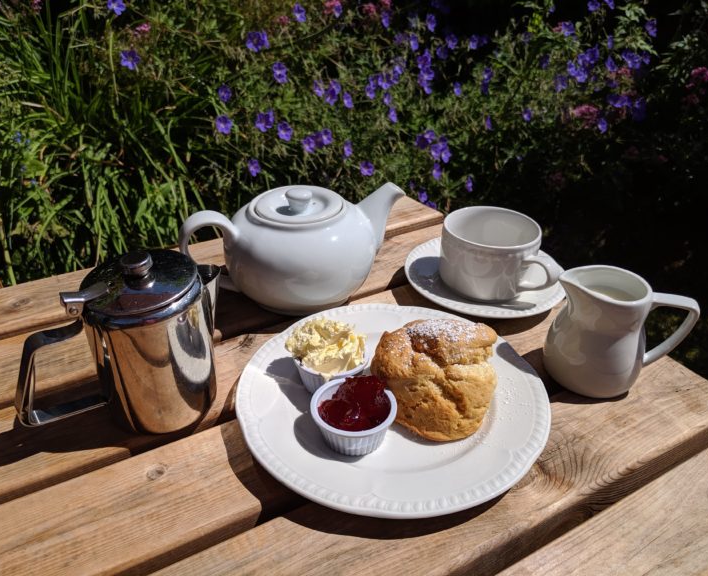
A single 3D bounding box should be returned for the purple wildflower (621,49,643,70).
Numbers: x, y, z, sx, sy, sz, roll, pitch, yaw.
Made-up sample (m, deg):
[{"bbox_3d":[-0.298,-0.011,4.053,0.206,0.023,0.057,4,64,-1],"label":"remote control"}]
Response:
[{"bbox_3d":[0.695,-0.572,1.500,0.053,0.053,0.034,14,34,20],"label":"purple wildflower"}]

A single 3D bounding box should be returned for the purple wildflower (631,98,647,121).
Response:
[{"bbox_3d":[0.673,-0.424,1.420,0.038,0.052,0.033,14,35,21],"label":"purple wildflower"}]

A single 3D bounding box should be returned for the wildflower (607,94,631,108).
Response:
[{"bbox_3d":[0.662,-0.467,1.500,0.058,0.033,0.037,13,34,20],"label":"wildflower"}]

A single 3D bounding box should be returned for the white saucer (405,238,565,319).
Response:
[{"bbox_3d":[0.125,-0.008,0.569,0.152,0.022,0.152,0,32,0],"label":"white saucer"}]

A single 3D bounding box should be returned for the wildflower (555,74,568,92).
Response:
[{"bbox_3d":[0.520,-0.512,1.500,0.033,0.043,0.028,11,33,16],"label":"wildflower"}]

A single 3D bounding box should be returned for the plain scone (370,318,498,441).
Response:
[{"bbox_3d":[0.061,0.064,0.455,0.093,0.064,0.083,0,32,0],"label":"plain scone"}]

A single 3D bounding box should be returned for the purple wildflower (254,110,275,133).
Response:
[{"bbox_3d":[-0.206,-0.384,1.380,0.044,0.048,0.031,-4,32,-7],"label":"purple wildflower"}]

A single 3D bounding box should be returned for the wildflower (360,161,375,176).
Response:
[{"bbox_3d":[0.027,-0.250,1.250,0.029,0.033,0.028,1,32,1],"label":"wildflower"}]

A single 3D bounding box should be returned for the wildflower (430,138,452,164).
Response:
[{"bbox_3d":[0.184,-0.293,1.280,0.043,0.056,0.040,5,32,7],"label":"wildflower"}]

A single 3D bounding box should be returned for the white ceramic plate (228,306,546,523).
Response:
[{"bbox_3d":[0.029,0.086,0.469,0.236,0.023,0.236,0,32,0],"label":"white ceramic plate"}]

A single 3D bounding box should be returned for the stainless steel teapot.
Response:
[{"bbox_3d":[-0.163,0.037,0.423,0.149,0.128,0.080,-12,34,-19],"label":"stainless steel teapot"}]

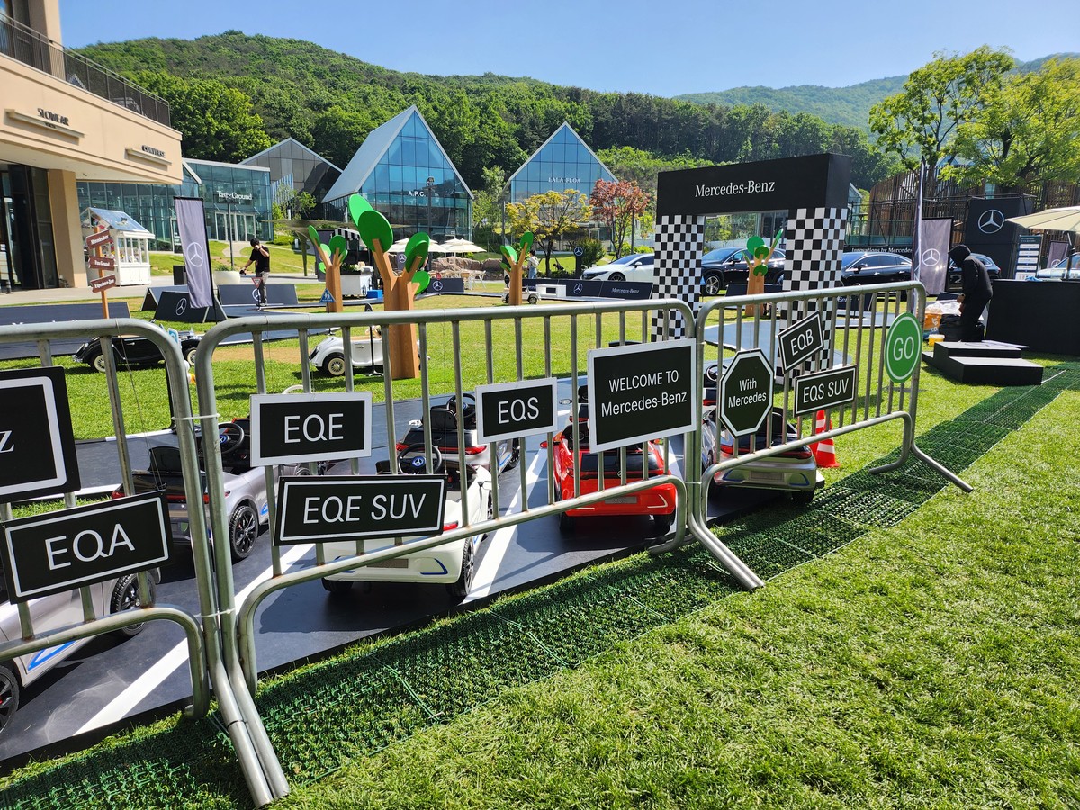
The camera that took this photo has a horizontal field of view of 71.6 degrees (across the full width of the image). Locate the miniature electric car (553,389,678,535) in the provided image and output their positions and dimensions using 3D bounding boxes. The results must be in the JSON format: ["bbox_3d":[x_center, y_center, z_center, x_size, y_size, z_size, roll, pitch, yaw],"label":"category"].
[{"bbox_3d":[0.352,0.274,4.146,0.640,0.500,1.060,0,11,-5],"label":"miniature electric car"}]

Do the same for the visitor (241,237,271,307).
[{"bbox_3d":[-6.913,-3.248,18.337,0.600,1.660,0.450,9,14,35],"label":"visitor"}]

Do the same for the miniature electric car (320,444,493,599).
[{"bbox_3d":[-0.523,0.403,3.235,0.580,0.480,0.980,2,12,3],"label":"miniature electric car"}]

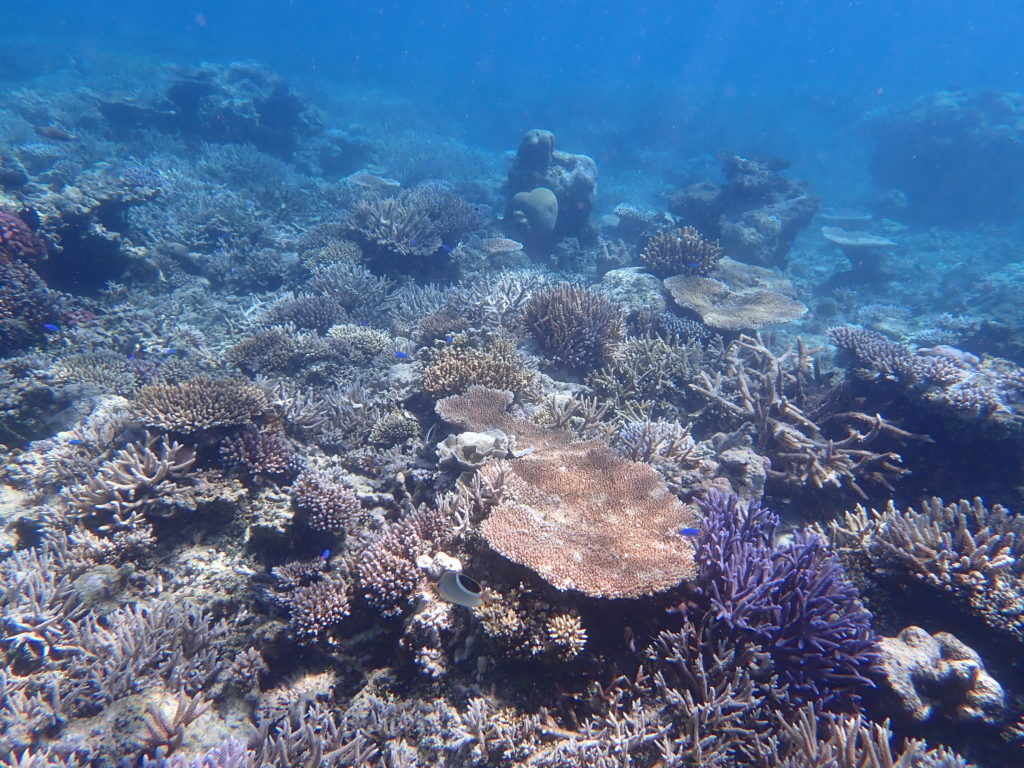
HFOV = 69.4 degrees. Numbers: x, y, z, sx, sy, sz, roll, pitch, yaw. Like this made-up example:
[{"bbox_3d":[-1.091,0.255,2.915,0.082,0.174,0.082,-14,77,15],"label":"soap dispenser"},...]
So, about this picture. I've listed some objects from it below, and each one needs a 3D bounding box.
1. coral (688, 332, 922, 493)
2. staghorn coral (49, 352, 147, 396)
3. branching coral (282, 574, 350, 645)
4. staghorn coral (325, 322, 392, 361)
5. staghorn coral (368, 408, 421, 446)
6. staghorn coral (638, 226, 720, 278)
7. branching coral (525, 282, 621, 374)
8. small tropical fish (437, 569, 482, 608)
[{"bbox_3d":[0.907,0.098,2.300,0.640,0.400,0.480,0,26,0],"label":"coral"},{"bbox_3d":[-1.597,-0.037,2.850,0.380,0.150,0.320,-15,29,-28],"label":"staghorn coral"},{"bbox_3d":[-0.481,0.555,1.820,0.175,0.165,0.165,-8,26,-17],"label":"branching coral"},{"bbox_3d":[-0.602,-0.167,2.900,0.260,0.125,0.220,0,26,0],"label":"staghorn coral"},{"bbox_3d":[-0.373,0.138,2.350,0.165,0.105,0.150,0,26,0],"label":"staghorn coral"},{"bbox_3d":[0.911,-0.717,4.000,0.450,0.280,0.410,6,26,12],"label":"staghorn coral"},{"bbox_3d":[0.254,-0.237,3.100,0.410,0.340,0.380,2,25,5],"label":"branching coral"},{"bbox_3d":[-0.128,0.500,1.800,0.130,0.085,0.028,10,27,21],"label":"small tropical fish"}]

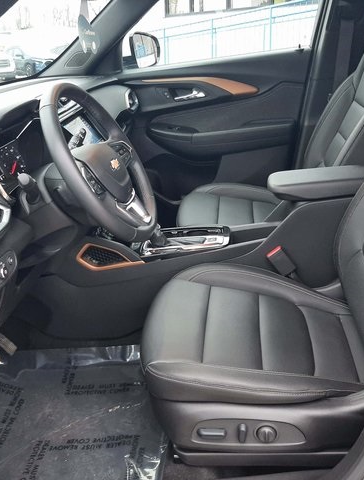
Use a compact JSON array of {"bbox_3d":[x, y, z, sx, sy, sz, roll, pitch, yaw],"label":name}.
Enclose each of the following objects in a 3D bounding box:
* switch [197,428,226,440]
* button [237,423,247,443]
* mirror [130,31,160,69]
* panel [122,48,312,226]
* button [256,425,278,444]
[{"bbox_3d":[0.057,0.378,0.934,0.057,0.018,0.016,0,25,7],"label":"switch"},{"bbox_3d":[0.114,0.370,0.923,0.019,0.038,0.017,0,25,7],"label":"button"},{"bbox_3d":[-0.161,-0.825,2.119,0.085,0.160,0.200,5,26,19],"label":"mirror"},{"bbox_3d":[0.106,-0.416,1.994,0.810,0.650,0.140,0,25,7],"label":"panel"},{"bbox_3d":[0.162,0.372,0.918,0.038,0.036,0.016,0,25,7],"label":"button"}]

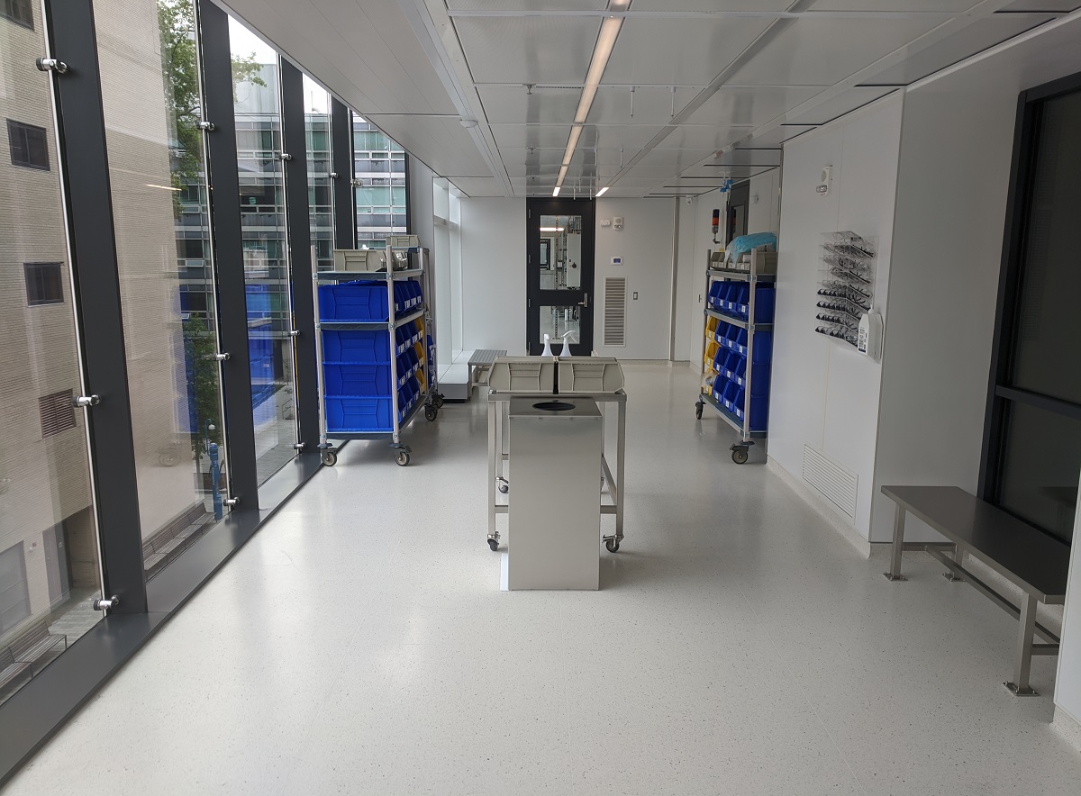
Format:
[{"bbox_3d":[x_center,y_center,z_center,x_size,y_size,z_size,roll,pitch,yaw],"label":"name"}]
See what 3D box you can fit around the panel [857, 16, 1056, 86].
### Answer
[{"bbox_3d":[1.733,-1.497,3.503,0.258,0.040,1.245,0,10,0],"label":"panel"}]

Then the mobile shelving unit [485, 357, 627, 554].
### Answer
[{"bbox_3d":[0.090,0.235,5.059,0.760,1.100,1.220,0,10,0],"label":"mobile shelving unit"}]

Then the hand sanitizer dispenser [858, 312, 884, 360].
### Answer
[{"bbox_3d":[1.793,-0.342,4.405,0.082,0.238,0.144,0,10,0],"label":"hand sanitizer dispenser"}]

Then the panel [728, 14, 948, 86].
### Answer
[{"bbox_3d":[1.217,-1.501,3.521,0.566,0.040,1.181,0,10,0],"label":"panel"}]

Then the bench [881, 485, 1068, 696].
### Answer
[{"bbox_3d":[2.011,0.814,3.655,0.393,0.460,1.402,0,10,0],"label":"bench"}]

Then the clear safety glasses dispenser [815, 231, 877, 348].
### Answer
[{"bbox_3d":[1.764,-0.618,4.717,0.160,0.670,0.469,0,10,0],"label":"clear safety glasses dispenser"}]

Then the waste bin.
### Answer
[{"bbox_3d":[0.069,0.484,4.238,0.454,0.886,0.498,0,10,0],"label":"waste bin"}]

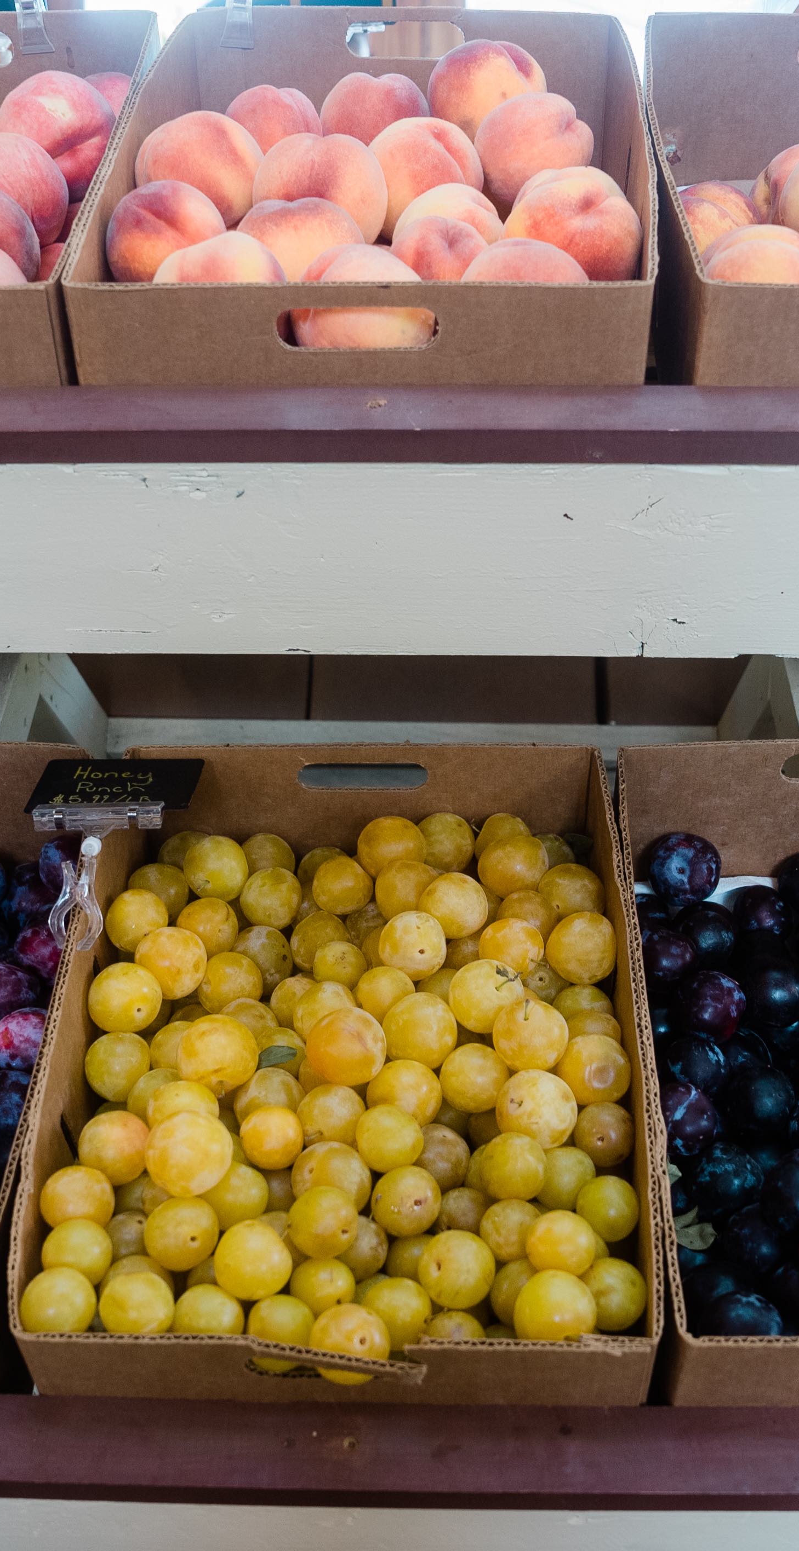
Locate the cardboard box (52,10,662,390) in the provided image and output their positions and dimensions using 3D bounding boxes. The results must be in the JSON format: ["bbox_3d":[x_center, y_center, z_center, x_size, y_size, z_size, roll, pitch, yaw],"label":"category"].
[{"bbox_3d":[-0.011,-0.348,0.988,0.304,0.126,0.405,2,44,3],"label":"cardboard box"}]

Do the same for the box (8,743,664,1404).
[{"bbox_3d":[-0.026,0.168,0.919,0.304,0.126,0.405,0,45,1],"label":"box"}]

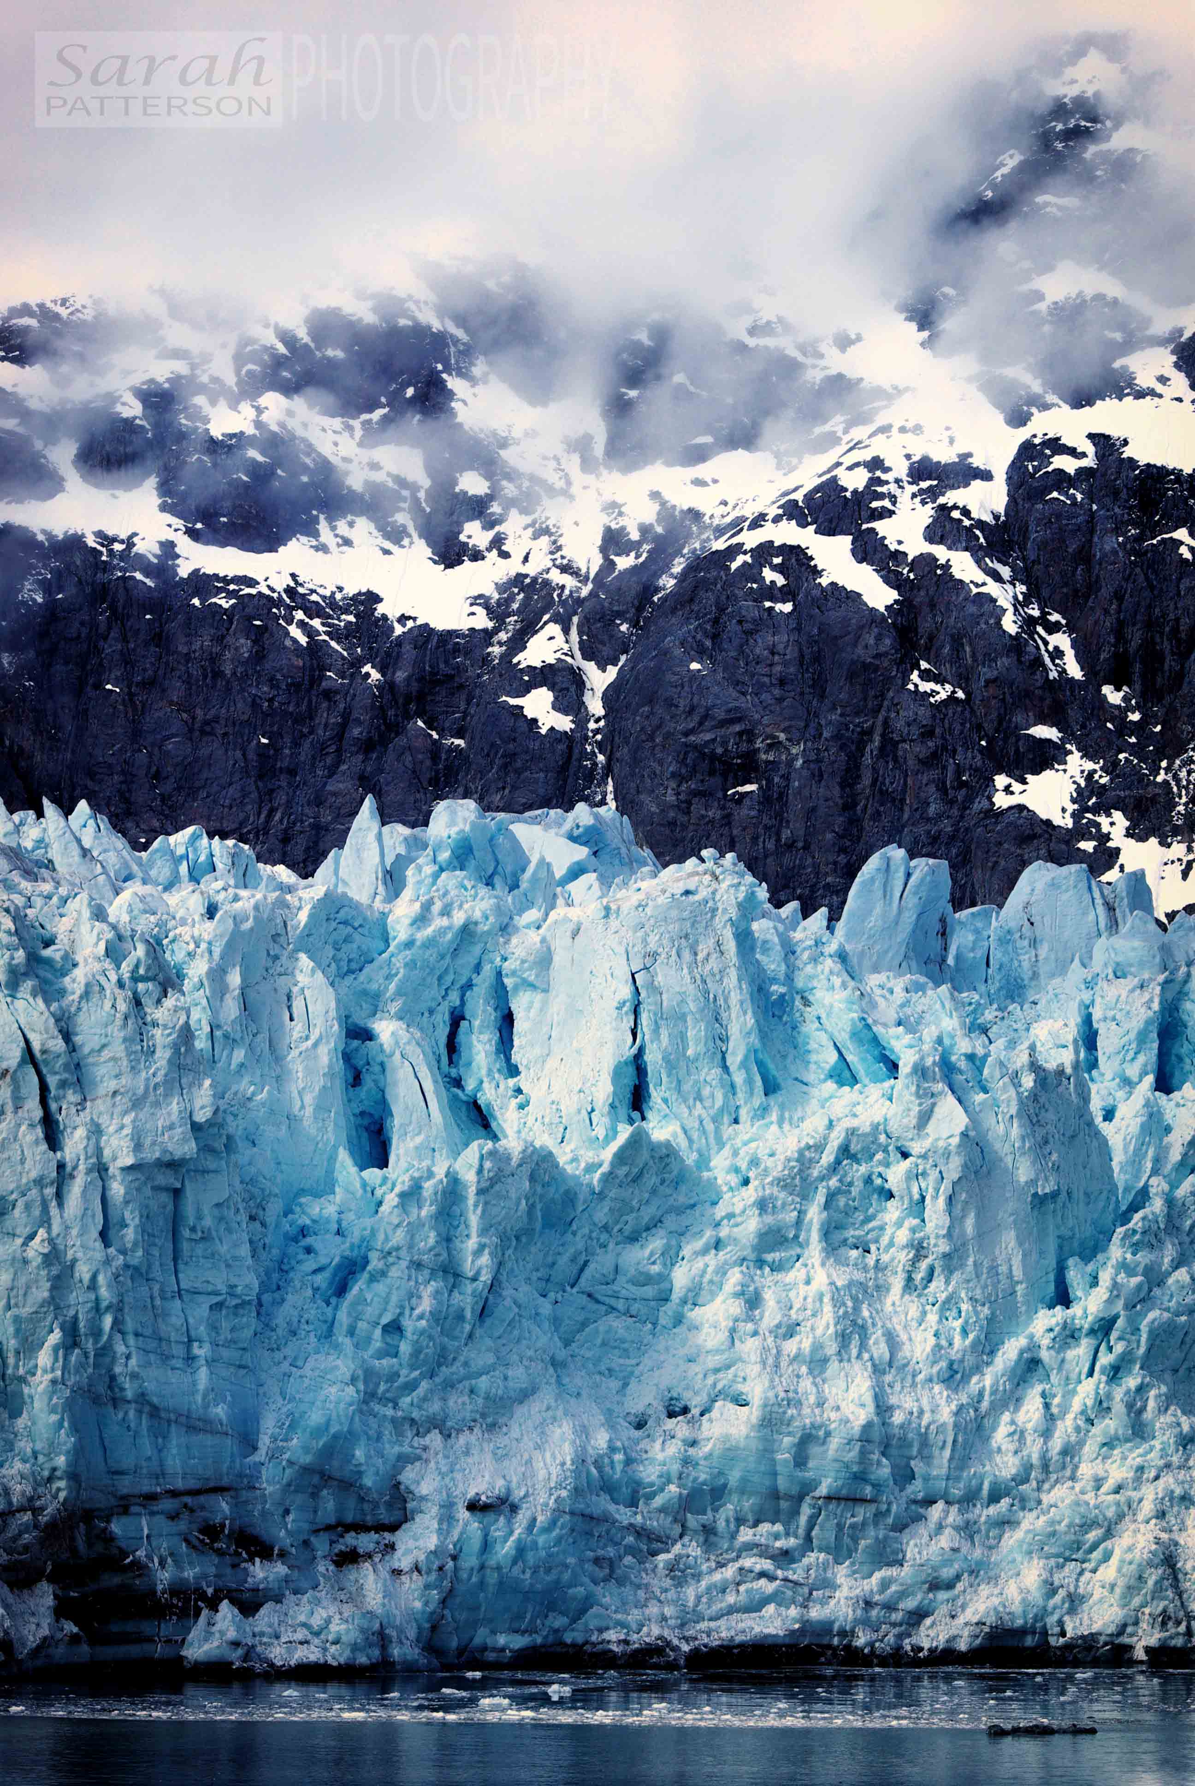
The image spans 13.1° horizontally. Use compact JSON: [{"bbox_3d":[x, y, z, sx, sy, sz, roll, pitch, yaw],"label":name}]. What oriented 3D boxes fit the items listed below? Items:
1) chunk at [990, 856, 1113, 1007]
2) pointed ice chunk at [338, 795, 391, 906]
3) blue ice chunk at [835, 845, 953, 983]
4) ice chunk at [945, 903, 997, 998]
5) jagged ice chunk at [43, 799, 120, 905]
[{"bbox_3d":[42.618,3.727,488.794,11.670,13.500,7.590,0,-5,0],"label":"chunk"},{"bbox_3d":[-21.531,-3.934,482.073,4.880,10.270,4.150,0,-5,0],"label":"pointed ice chunk"},{"bbox_3d":[27.768,1.961,488.583,11.030,12.850,7.170,0,-5,0],"label":"blue ice chunk"},{"bbox_3d":[35.175,5.373,489.827,4.570,8.490,3.650,0,-5,0],"label":"ice chunk"},{"bbox_3d":[-46.830,-3.540,472.593,6.910,9.680,5.190,0,-5,0],"label":"jagged ice chunk"}]

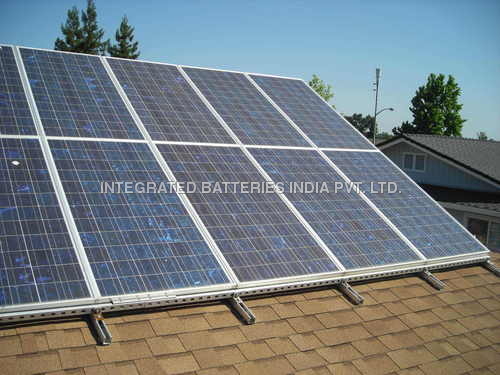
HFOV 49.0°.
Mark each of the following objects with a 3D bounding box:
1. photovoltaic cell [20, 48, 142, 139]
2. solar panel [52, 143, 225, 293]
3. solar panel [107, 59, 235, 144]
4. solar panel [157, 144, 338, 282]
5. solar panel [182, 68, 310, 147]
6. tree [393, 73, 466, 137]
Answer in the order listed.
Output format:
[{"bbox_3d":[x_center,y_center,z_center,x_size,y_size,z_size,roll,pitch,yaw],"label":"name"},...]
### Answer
[{"bbox_3d":[-1.454,-0.794,4.616,0.826,0.046,1.575,0,36,-32],"label":"photovoltaic cell"},{"bbox_3d":[-0.782,0.129,3.539,0.826,0.046,1.575,-1,36,-33],"label":"solar panel"},{"bbox_3d":[-0.767,-0.807,5.064,0.826,0.046,1.575,0,36,-32],"label":"solar panel"},{"bbox_3d":[-0.078,0.123,3.987,0.826,0.046,1.575,-1,36,-33],"label":"solar panel"},{"bbox_3d":[-0.065,-0.814,5.512,0.826,0.046,1.575,0,36,-32],"label":"solar panel"},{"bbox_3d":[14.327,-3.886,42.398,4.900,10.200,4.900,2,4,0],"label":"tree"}]

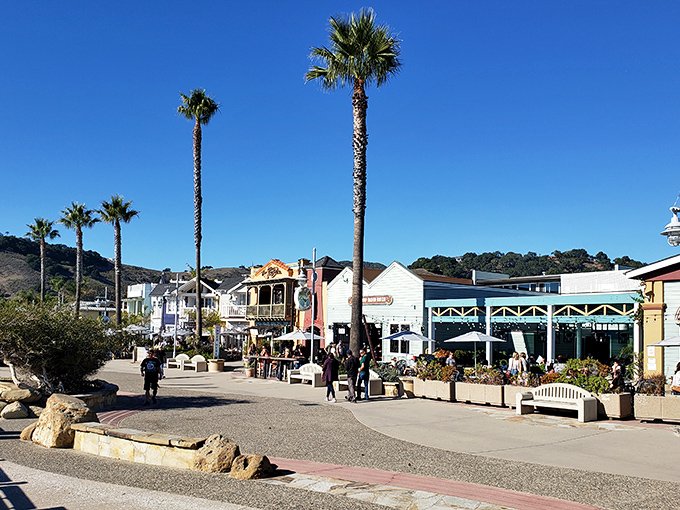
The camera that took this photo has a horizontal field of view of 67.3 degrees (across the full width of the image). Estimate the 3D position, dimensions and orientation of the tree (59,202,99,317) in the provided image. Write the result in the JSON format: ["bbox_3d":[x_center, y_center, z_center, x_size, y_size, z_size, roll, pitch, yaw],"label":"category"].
[{"bbox_3d":[-24.066,2.439,47.000,3.900,14.700,3.900,5,-9,-27],"label":"tree"}]

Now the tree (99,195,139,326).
[{"bbox_3d":[-19.519,1.780,44.405,3.430,14.100,3.430,4,-7,-24],"label":"tree"}]

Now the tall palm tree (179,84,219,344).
[{"bbox_3d":[-9.518,-1.987,33.657,2.770,18.510,2.770,3,-7,-16],"label":"tall palm tree"}]

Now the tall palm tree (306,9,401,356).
[{"bbox_3d":[0.563,-2.765,22.260,4.150,16.820,4.150,1,-7,1],"label":"tall palm tree"}]

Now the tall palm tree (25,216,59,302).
[{"bbox_3d":[-39.116,3.626,66.657,4.370,16.760,4.370,5,-8,-30],"label":"tall palm tree"}]

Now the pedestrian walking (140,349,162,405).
[{"bbox_3d":[-5.943,3.856,16.100,0.680,1.740,0.500,1,-8,-5],"label":"pedestrian walking"}]

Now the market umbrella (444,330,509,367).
[{"bbox_3d":[5.767,4.504,21.625,2.000,2.460,2.000,8,-11,-40],"label":"market umbrella"}]

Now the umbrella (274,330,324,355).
[{"bbox_3d":[-2.005,4.977,25.640,2.550,2.450,2.550,1,-7,-5],"label":"umbrella"}]

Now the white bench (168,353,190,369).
[{"bbox_3d":[-10.076,6.723,32.000,0.700,0.900,1.800,8,-11,-43],"label":"white bench"}]

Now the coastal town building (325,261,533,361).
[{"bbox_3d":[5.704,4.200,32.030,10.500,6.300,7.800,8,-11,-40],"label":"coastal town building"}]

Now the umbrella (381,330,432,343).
[{"bbox_3d":[3.182,4.744,23.737,2.550,2.400,2.550,0,-7,8],"label":"umbrella"}]

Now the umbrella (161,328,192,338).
[{"bbox_3d":[-13.103,7.234,40.823,2.400,2.500,2.400,3,-9,-17],"label":"umbrella"}]

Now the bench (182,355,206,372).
[{"bbox_3d":[-8.625,6.439,30.451,0.650,0.900,1.800,6,-9,-41],"label":"bench"}]

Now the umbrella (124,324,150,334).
[{"bbox_3d":[-18.546,7.620,46.323,2.400,2.500,2.400,4,-9,-23],"label":"umbrella"}]

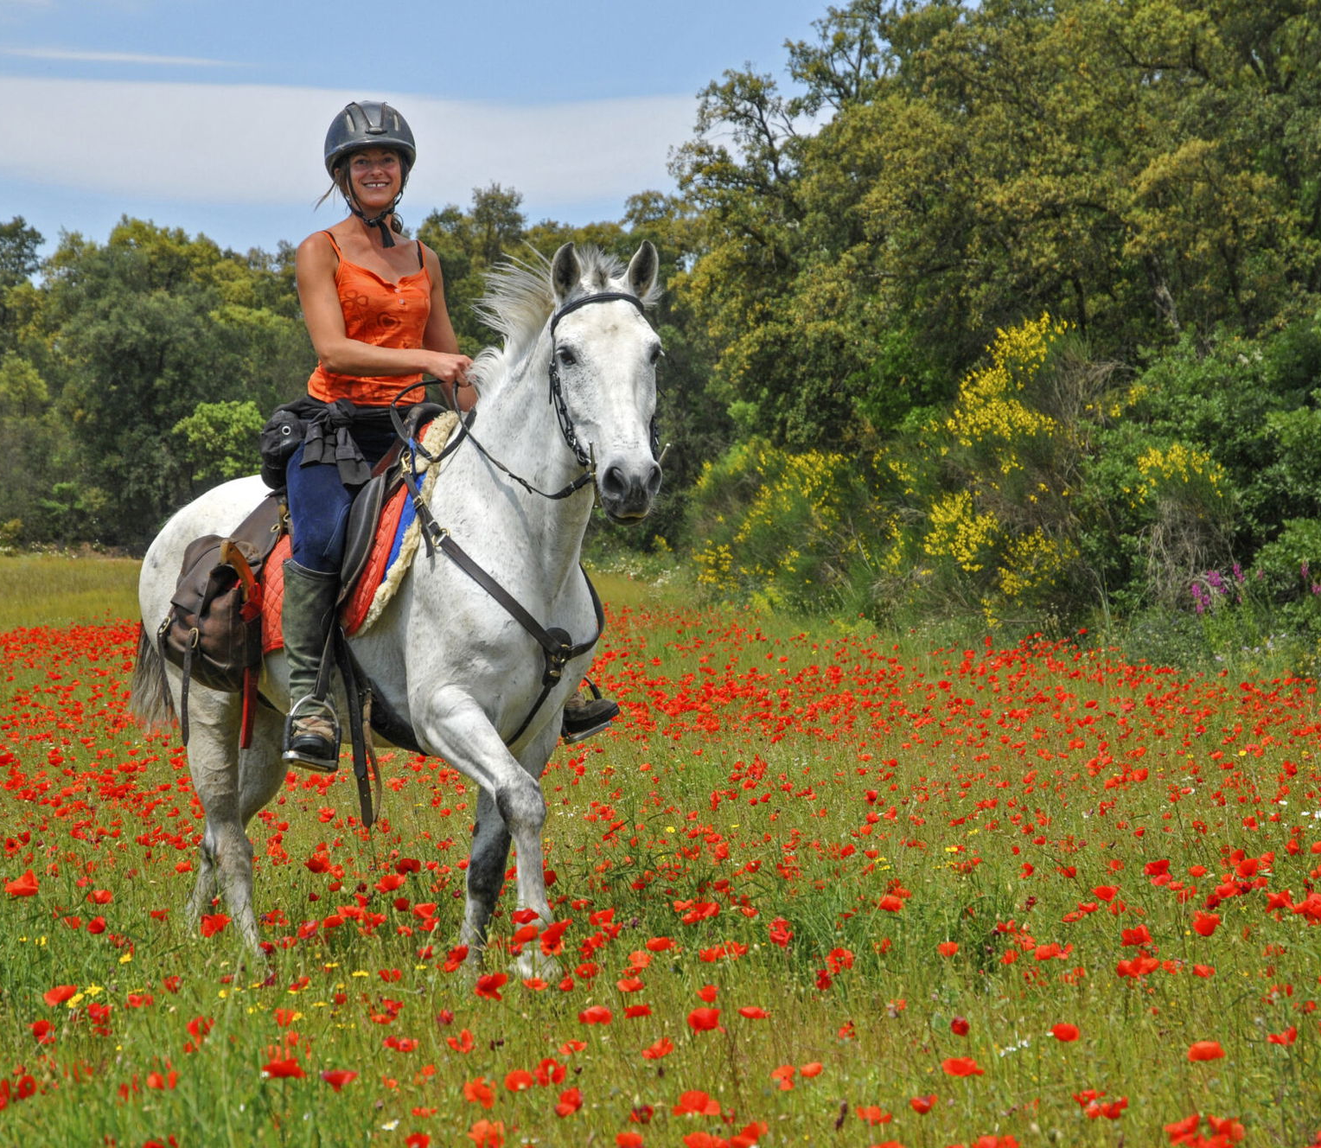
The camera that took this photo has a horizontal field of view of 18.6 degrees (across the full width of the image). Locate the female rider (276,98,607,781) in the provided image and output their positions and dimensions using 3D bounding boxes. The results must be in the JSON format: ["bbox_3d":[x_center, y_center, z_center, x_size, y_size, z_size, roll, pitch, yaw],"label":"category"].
[{"bbox_3d":[-0.575,-0.345,9.900,0.800,1.640,0.720,-1,1,-34],"label":"female rider"}]

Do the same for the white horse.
[{"bbox_3d":[-0.675,0.095,9.930,0.620,1.710,2.080,-1,2,-38],"label":"white horse"}]

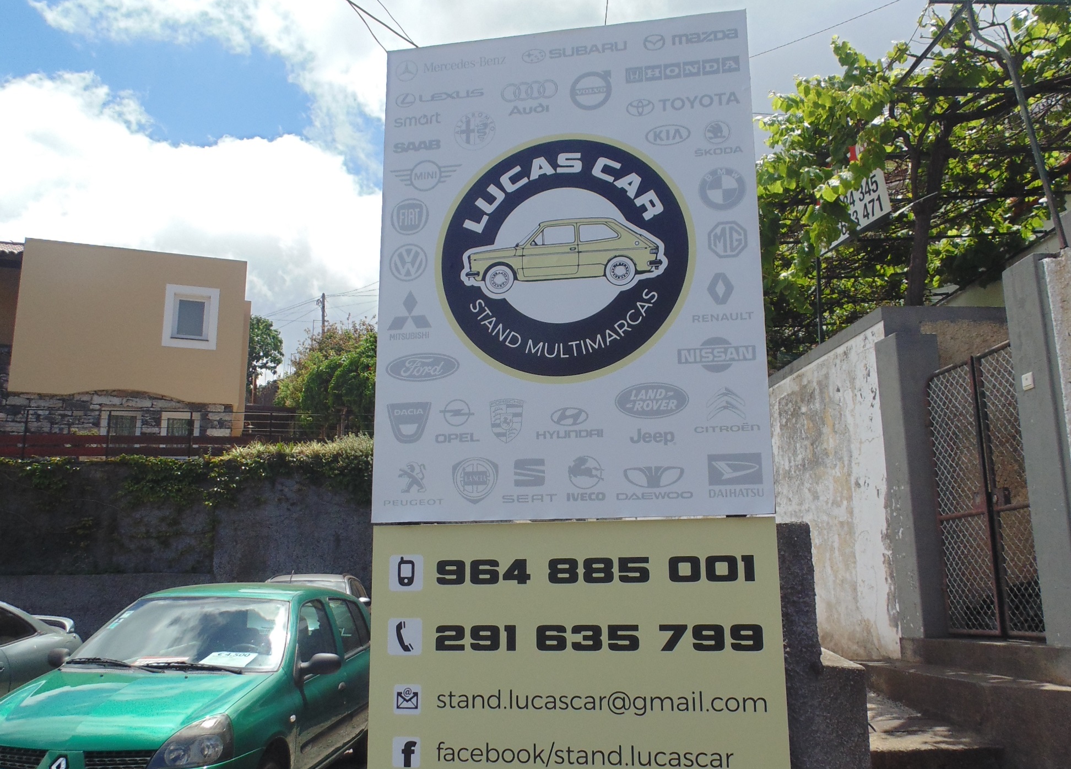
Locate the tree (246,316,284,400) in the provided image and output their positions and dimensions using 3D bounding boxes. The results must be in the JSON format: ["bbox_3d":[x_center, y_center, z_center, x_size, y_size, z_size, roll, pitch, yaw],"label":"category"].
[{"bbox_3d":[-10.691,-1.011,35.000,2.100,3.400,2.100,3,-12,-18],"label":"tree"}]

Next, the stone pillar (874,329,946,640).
[{"bbox_3d":[2.685,0.698,6.348,0.290,2.060,0.340,0,-11,-3],"label":"stone pillar"}]

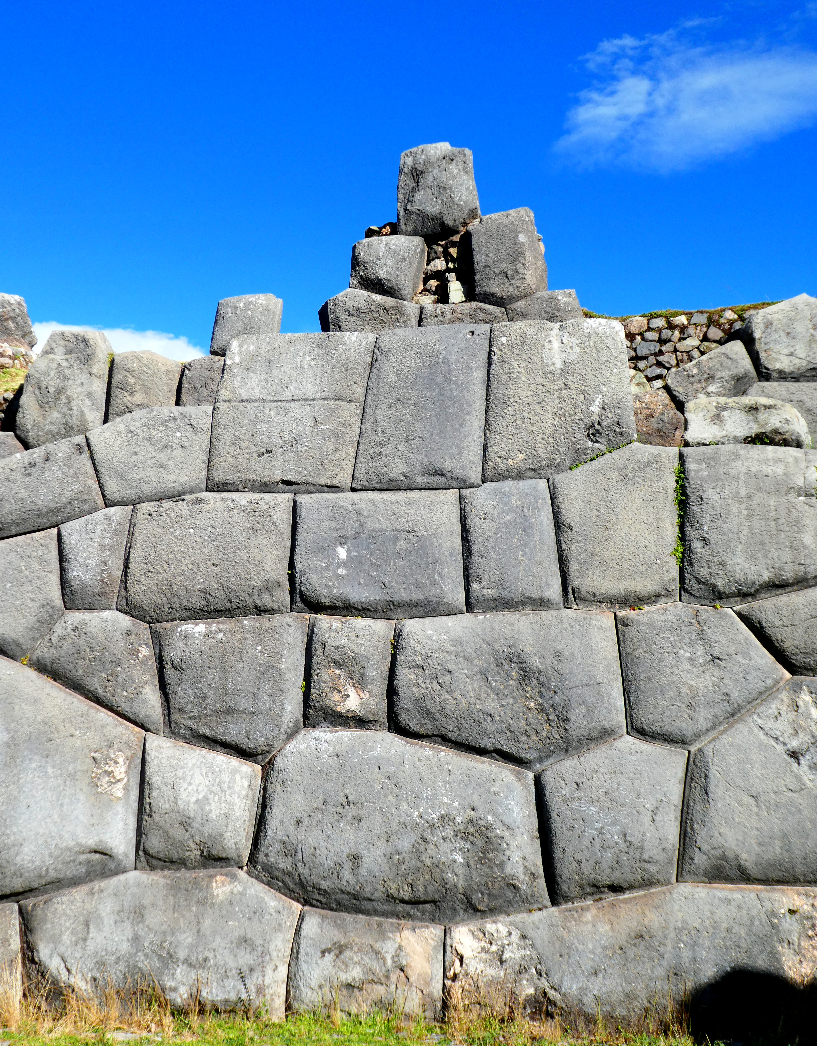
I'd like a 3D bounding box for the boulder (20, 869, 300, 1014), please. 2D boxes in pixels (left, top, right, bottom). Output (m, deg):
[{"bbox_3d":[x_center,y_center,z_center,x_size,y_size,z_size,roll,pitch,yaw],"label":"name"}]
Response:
[{"bbox_3d":[-1.712,2.990,12.245,1.966,1.007,0.900,0,-9,3],"label":"boulder"}]

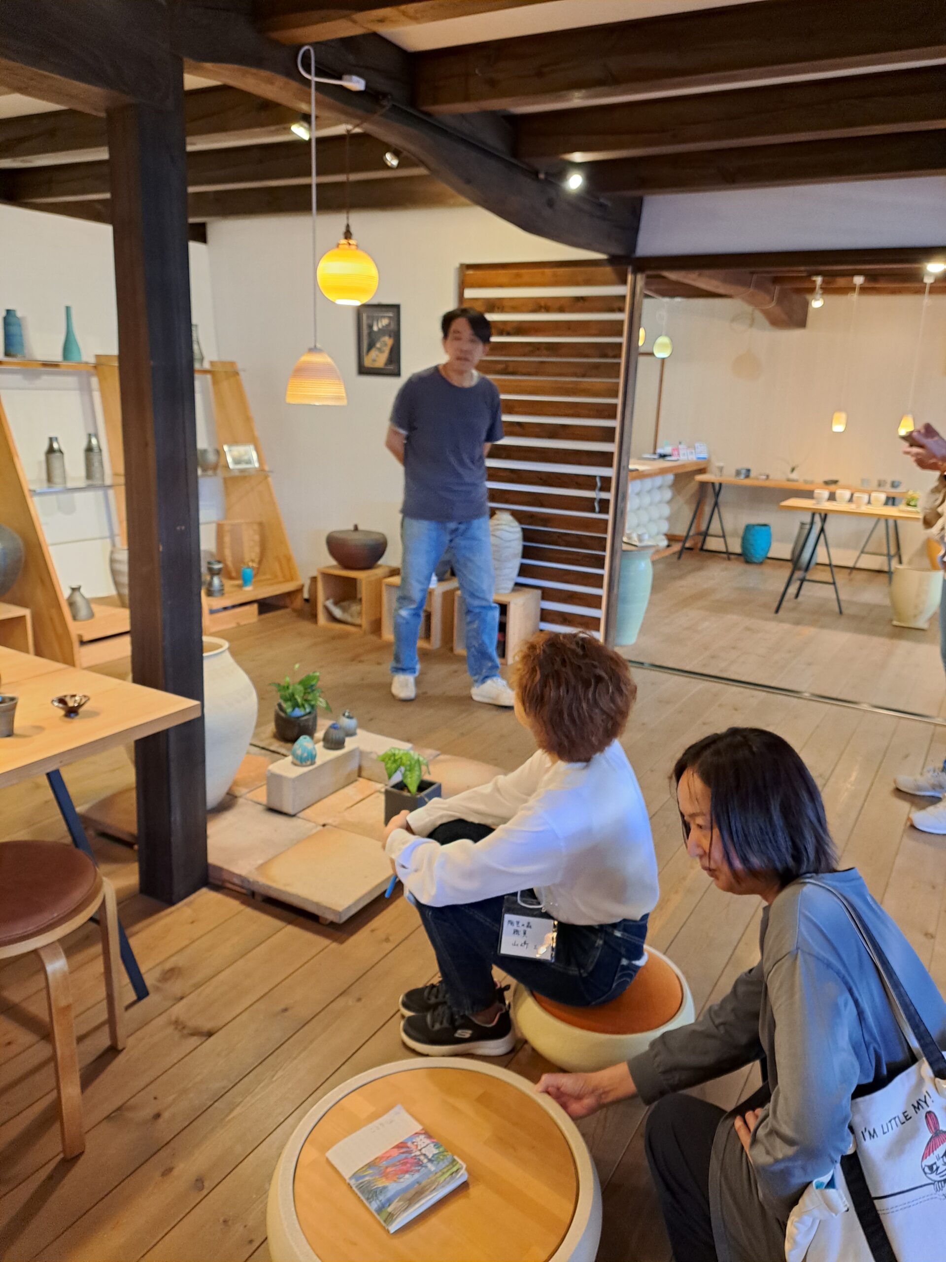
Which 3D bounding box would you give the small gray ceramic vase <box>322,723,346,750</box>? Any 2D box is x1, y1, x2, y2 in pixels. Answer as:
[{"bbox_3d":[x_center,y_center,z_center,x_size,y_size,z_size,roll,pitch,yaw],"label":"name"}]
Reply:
[{"bbox_3d":[-0.467,0.350,2.944,0.075,0.083,0.075,0,15,-9],"label":"small gray ceramic vase"}]

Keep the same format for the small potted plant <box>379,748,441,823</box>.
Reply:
[{"bbox_3d":[-0.202,0.484,2.711,0.170,0.250,0.150,10,17,27],"label":"small potted plant"}]

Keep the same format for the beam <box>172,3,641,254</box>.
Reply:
[{"bbox_3d":[-0.018,-1.657,3.040,0.200,0.390,2.800,11,18,30],"label":"beam"}]

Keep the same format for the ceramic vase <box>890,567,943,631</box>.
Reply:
[{"bbox_3d":[2.994,-0.239,5.909,0.320,0.385,0.320,10,17,28],"label":"ceramic vase"}]

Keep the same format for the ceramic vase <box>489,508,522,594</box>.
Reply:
[{"bbox_3d":[0.158,-0.428,4.724,0.223,0.435,0.223,2,15,-1],"label":"ceramic vase"}]

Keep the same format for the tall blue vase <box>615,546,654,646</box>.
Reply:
[{"bbox_3d":[0.844,-0.211,5.085,0.370,0.565,0.370,2,15,-1],"label":"tall blue vase"}]

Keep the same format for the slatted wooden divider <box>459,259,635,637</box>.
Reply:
[{"bbox_3d":[0.313,-0.905,4.692,0.960,2.010,0.050,10,17,27],"label":"slatted wooden divider"}]

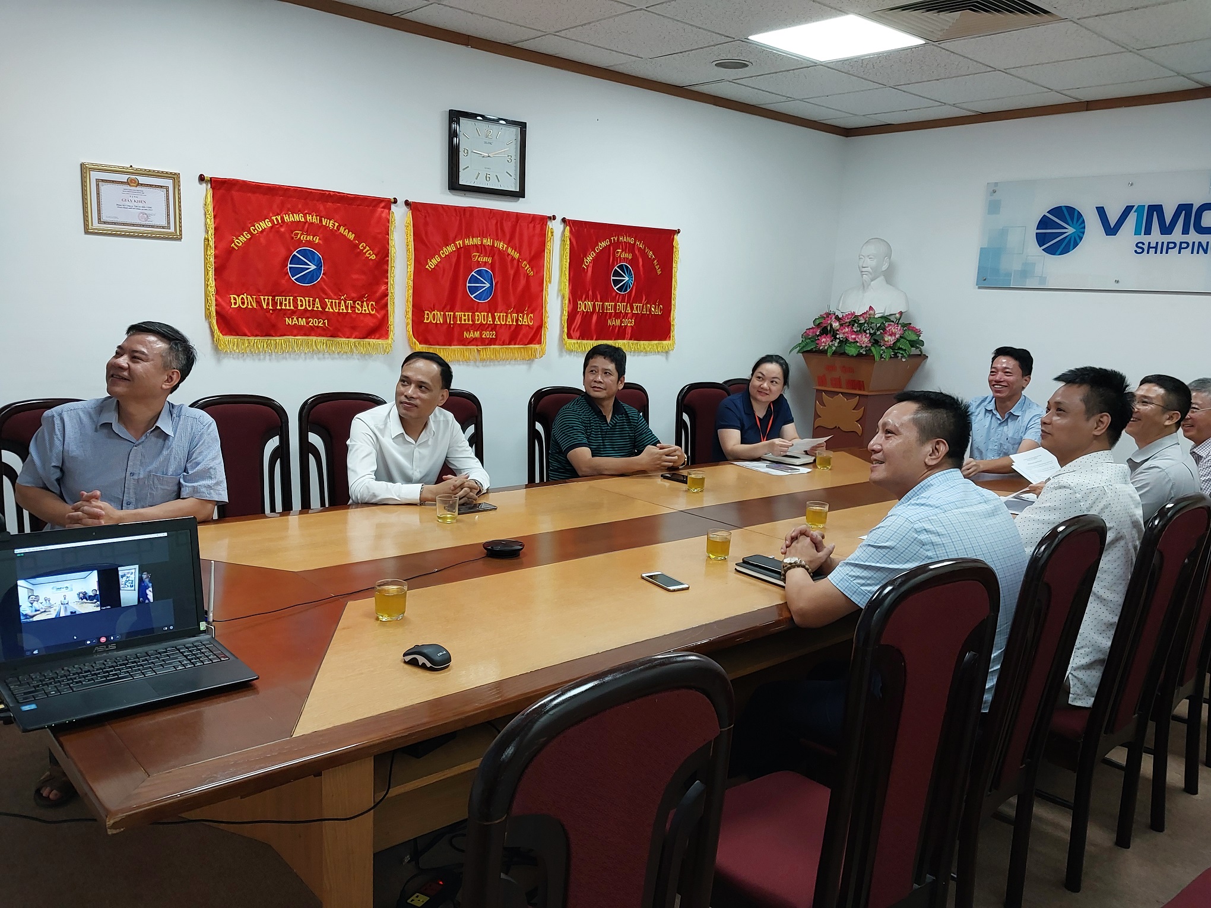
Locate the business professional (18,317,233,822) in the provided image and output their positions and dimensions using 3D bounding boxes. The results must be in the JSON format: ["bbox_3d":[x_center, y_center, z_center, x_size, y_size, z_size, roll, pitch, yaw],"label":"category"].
[{"bbox_3d":[-1.442,0.278,3.160,0.580,1.330,0.680,-1,9,-25],"label":"business professional"}]

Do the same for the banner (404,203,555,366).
[{"bbox_3d":[-0.588,-0.798,4.997,0.848,0.723,0.050,-5,11,-42],"label":"banner"}]

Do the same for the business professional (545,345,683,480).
[{"bbox_3d":[-0.026,0.172,4.589,0.540,1.310,0.730,-4,10,-39],"label":"business professional"}]

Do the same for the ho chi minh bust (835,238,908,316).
[{"bbox_3d":[1.605,-1.028,6.266,0.300,0.520,0.470,-5,11,-43],"label":"ho chi minh bust"}]

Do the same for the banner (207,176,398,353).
[{"bbox_3d":[-1.259,-0.759,4.385,0.856,0.690,0.050,-5,11,-42],"label":"banner"}]

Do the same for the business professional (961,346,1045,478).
[{"bbox_3d":[1.968,0.152,5.240,0.540,1.340,0.750,8,10,35],"label":"business professional"}]

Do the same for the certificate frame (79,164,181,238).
[{"bbox_3d":[-1.752,-0.932,3.900,0.353,0.255,0.030,-5,11,-42],"label":"certificate frame"}]

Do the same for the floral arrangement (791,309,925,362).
[{"bbox_3d":[1.505,-0.712,6.256,0.460,0.290,0.640,-5,11,-43],"label":"floral arrangement"}]

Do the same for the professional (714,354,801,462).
[{"bbox_3d":[0.749,0.138,5.146,0.500,1.240,0.700,-1,8,-21],"label":"professional"}]

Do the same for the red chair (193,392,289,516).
[{"bbox_3d":[-1.209,0.341,3.763,0.450,1.060,0.560,-5,11,-43],"label":"red chair"}]

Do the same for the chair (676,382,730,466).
[{"bbox_3d":[0.645,0.180,5.470,0.450,1.060,0.560,-5,11,-43],"label":"chair"}]

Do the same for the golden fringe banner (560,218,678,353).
[{"bbox_3d":[0.088,-0.881,5.606,0.848,0.679,0.050,-5,11,-42],"label":"golden fringe banner"}]

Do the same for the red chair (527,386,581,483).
[{"bbox_3d":[-0.083,0.227,5.095,0.430,1.060,0.560,-5,11,-42],"label":"red chair"}]

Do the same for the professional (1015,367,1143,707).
[{"bbox_3d":[1.189,0.412,3.037,0.750,1.310,0.520,9,10,39],"label":"professional"}]

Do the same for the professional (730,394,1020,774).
[{"bbox_3d":[0.637,0.486,2.519,0.760,1.260,0.540,8,10,35],"label":"professional"}]

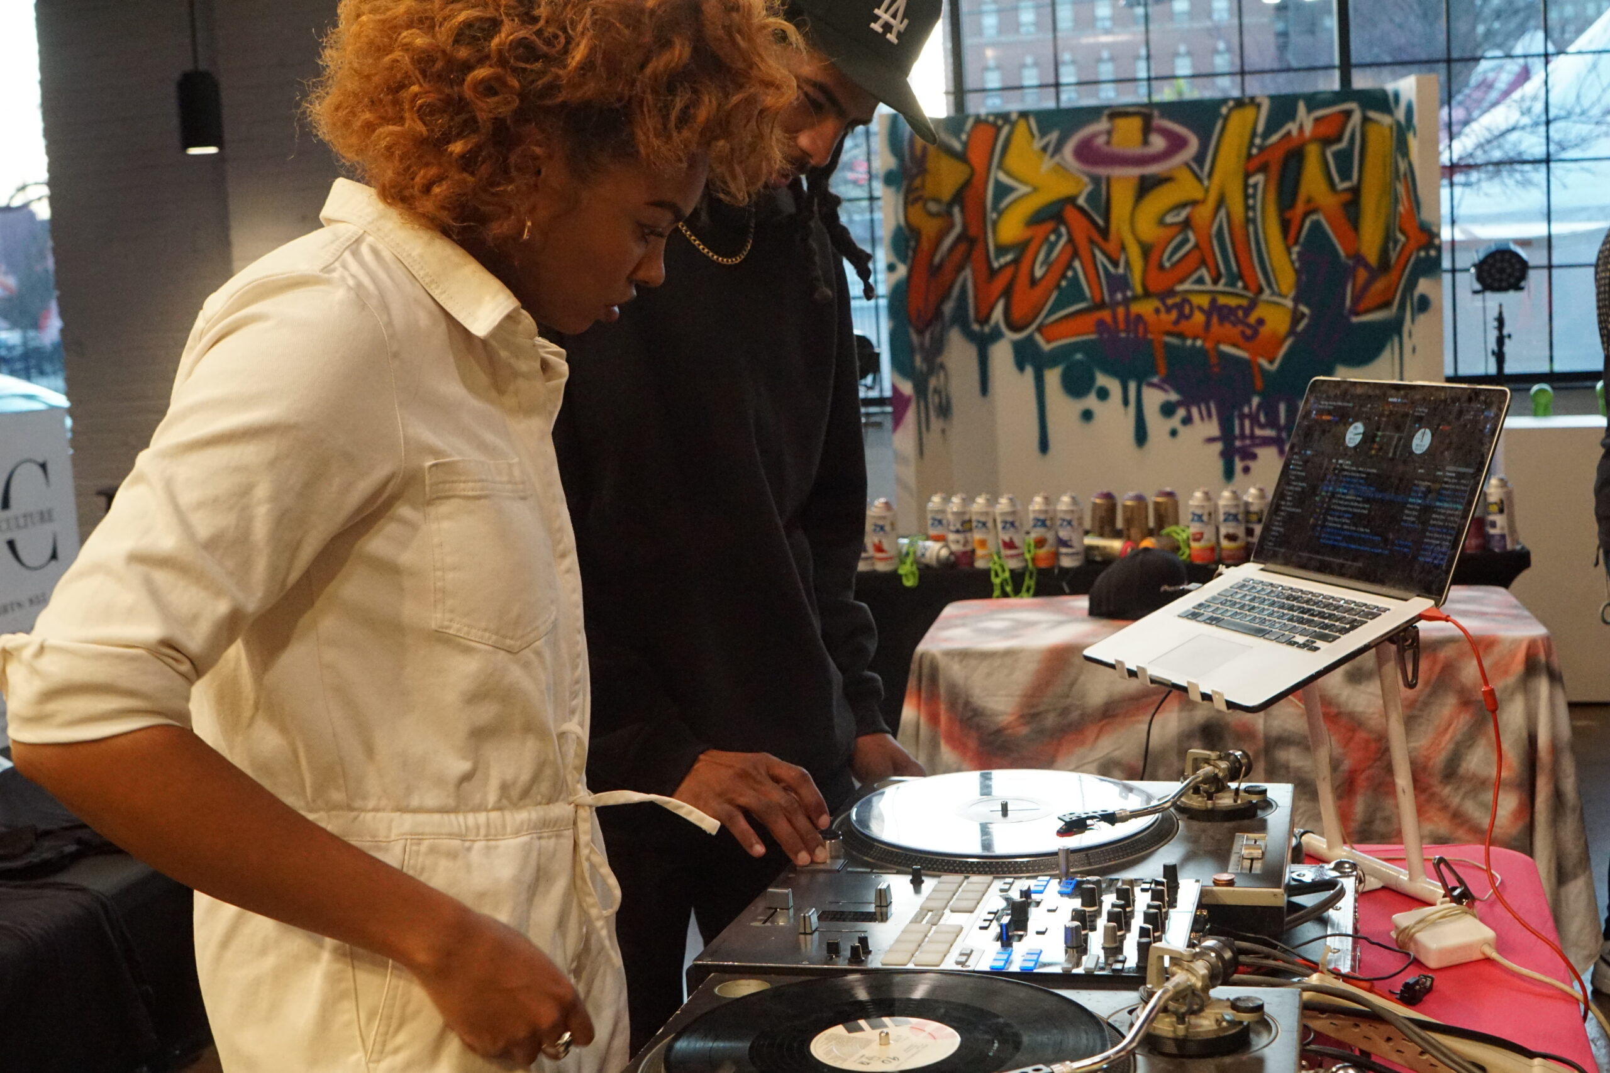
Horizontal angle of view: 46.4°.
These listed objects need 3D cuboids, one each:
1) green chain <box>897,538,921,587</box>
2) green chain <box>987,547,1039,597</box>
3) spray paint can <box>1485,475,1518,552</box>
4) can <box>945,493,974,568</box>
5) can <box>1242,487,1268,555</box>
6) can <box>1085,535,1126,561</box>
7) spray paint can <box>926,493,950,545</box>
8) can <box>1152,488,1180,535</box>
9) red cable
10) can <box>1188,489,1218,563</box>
[{"bbox_3d":[0.271,0.069,4.880,0.062,0.130,0.070,-3,6,0],"label":"green chain"},{"bbox_3d":[0.538,0.099,4.850,0.135,0.140,0.070,-3,6,0],"label":"green chain"},{"bbox_3d":[1.761,-0.057,4.750,0.066,0.191,0.066,-3,6,0],"label":"spray paint can"},{"bbox_3d":[0.408,-0.015,4.910,0.067,0.190,0.067,-3,6,5],"label":"can"},{"bbox_3d":[1.161,-0.035,4.820,0.066,0.191,0.066,-3,6,0],"label":"can"},{"bbox_3d":[0.801,0.040,4.830,0.066,0.066,0.180,-8,8,-39],"label":"can"},{"bbox_3d":[0.362,-0.018,5.000,0.067,0.190,0.067,-3,6,0],"label":"spray paint can"},{"bbox_3d":[0.951,-0.026,4.930,0.066,0.195,0.066,-2,6,11],"label":"can"},{"bbox_3d":[0.708,0.252,1.860,0.096,0.321,0.383,-3,6,0],"label":"red cable"},{"bbox_3d":[1.028,-0.026,4.850,0.067,0.190,0.067,-3,6,0],"label":"can"}]

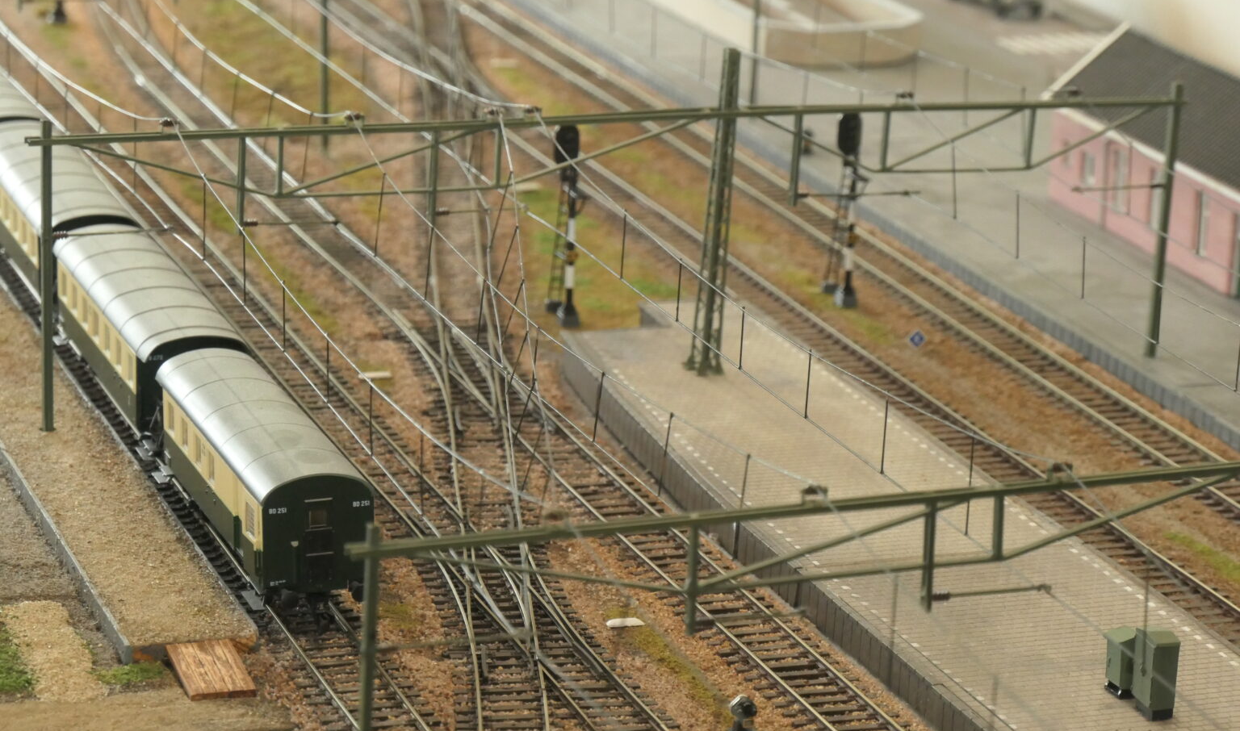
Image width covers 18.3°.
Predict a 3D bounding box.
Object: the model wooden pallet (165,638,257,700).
[{"bbox_3d":[-0.108,0.081,1.023,0.018,0.002,0.028,-3,25,-20],"label":"model wooden pallet"}]

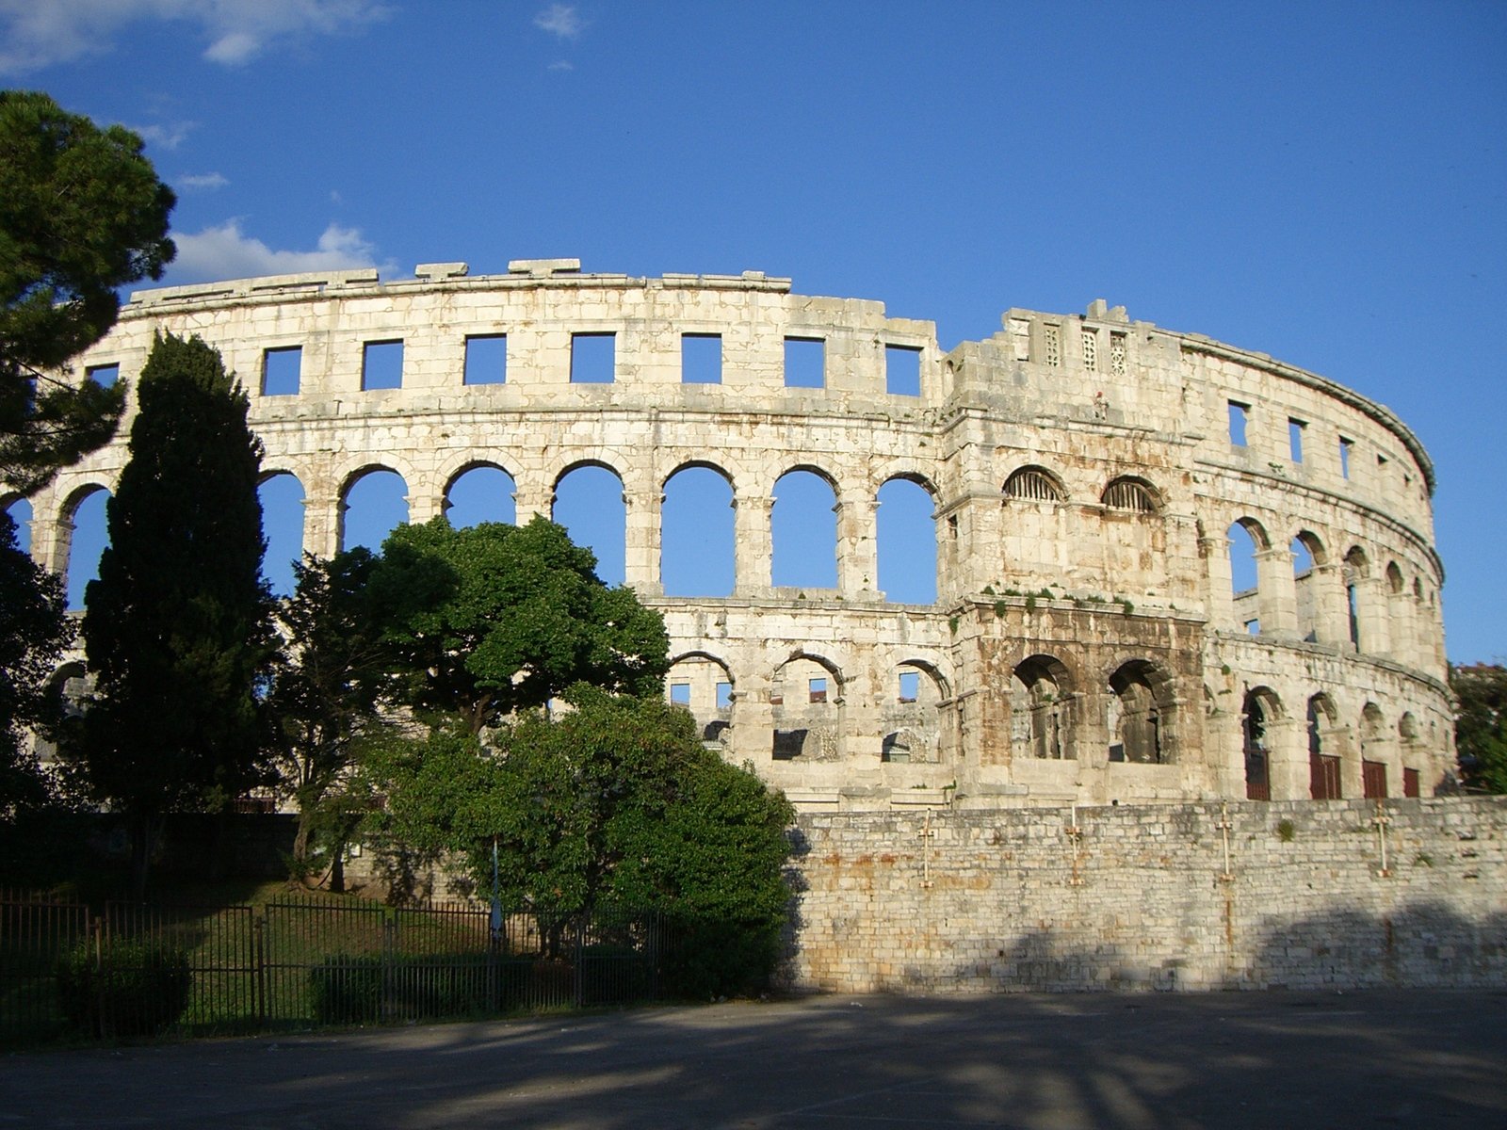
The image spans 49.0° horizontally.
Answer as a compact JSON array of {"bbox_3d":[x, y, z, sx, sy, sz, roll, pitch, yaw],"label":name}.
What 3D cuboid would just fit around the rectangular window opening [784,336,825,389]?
[{"bbox_3d":[2.481,-9.716,81.033,1.998,2.570,0.600,2,-14,-9],"label":"rectangular window opening"}]

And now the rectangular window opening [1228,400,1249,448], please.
[{"bbox_3d":[26.527,-7.568,90.948,1.930,2.670,0.700,9,-15,-33],"label":"rectangular window opening"}]

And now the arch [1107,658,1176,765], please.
[{"bbox_3d":[18.404,7.163,80.025,3.880,5.090,1.200,5,-14,-21],"label":"arch"}]

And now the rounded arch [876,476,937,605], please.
[{"bbox_3d":[7.411,-1.189,81.190,3.190,6.620,1.200,3,-13,-13],"label":"rounded arch"}]

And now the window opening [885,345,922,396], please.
[{"bbox_3d":[7.485,-9.541,82.556,1.980,2.570,0.700,3,-14,-13],"label":"window opening"}]

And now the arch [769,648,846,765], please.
[{"bbox_3d":[2.425,6.819,78.322,3.540,5.210,1.200,2,-13,-9],"label":"arch"}]

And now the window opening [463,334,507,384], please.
[{"bbox_3d":[-12.912,-9.872,80.308,1.998,2.570,0.600,-1,-14,3],"label":"window opening"}]

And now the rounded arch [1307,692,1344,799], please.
[{"bbox_3d":[30.552,9.998,89.653,3.500,6.100,1.300,11,-17,-38],"label":"rounded arch"}]

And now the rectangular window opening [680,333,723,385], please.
[{"bbox_3d":[-2.564,-9.937,80.934,1.970,2.550,0.700,1,-14,-5],"label":"rectangular window opening"}]

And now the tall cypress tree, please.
[{"bbox_3d":[-12.004,0.772,34.307,4.144,11.931,4.144,5,-15,-19],"label":"tall cypress tree"}]

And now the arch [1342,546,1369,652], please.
[{"bbox_3d":[34.185,2.069,94.326,3.456,6.351,1.000,13,-19,-43],"label":"arch"}]

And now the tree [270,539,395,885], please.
[{"bbox_3d":[-11.674,4.177,45.500,3.500,9.060,3.400,3,-13,-14],"label":"tree"}]

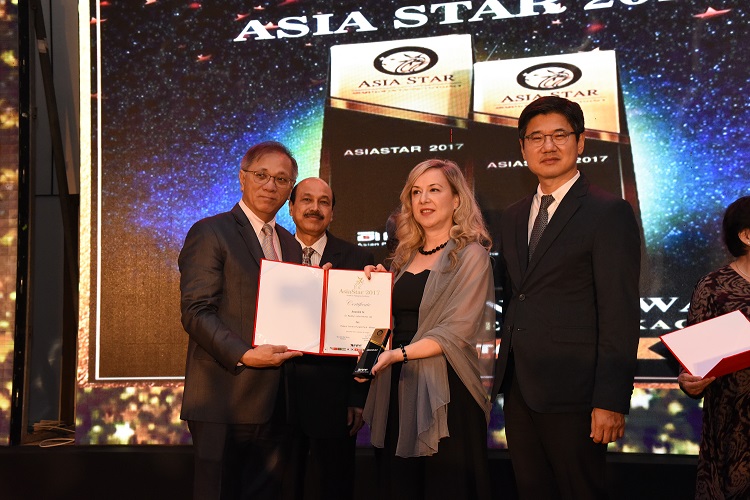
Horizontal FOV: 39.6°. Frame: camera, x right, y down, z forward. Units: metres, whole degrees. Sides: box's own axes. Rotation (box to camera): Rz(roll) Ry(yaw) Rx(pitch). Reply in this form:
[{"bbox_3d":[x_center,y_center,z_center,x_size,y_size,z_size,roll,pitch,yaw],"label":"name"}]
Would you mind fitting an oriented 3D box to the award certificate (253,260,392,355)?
[{"bbox_3d":[-0.166,0.196,3.403,0.445,0.308,0.033,6,-25,-8],"label":"award certificate"}]

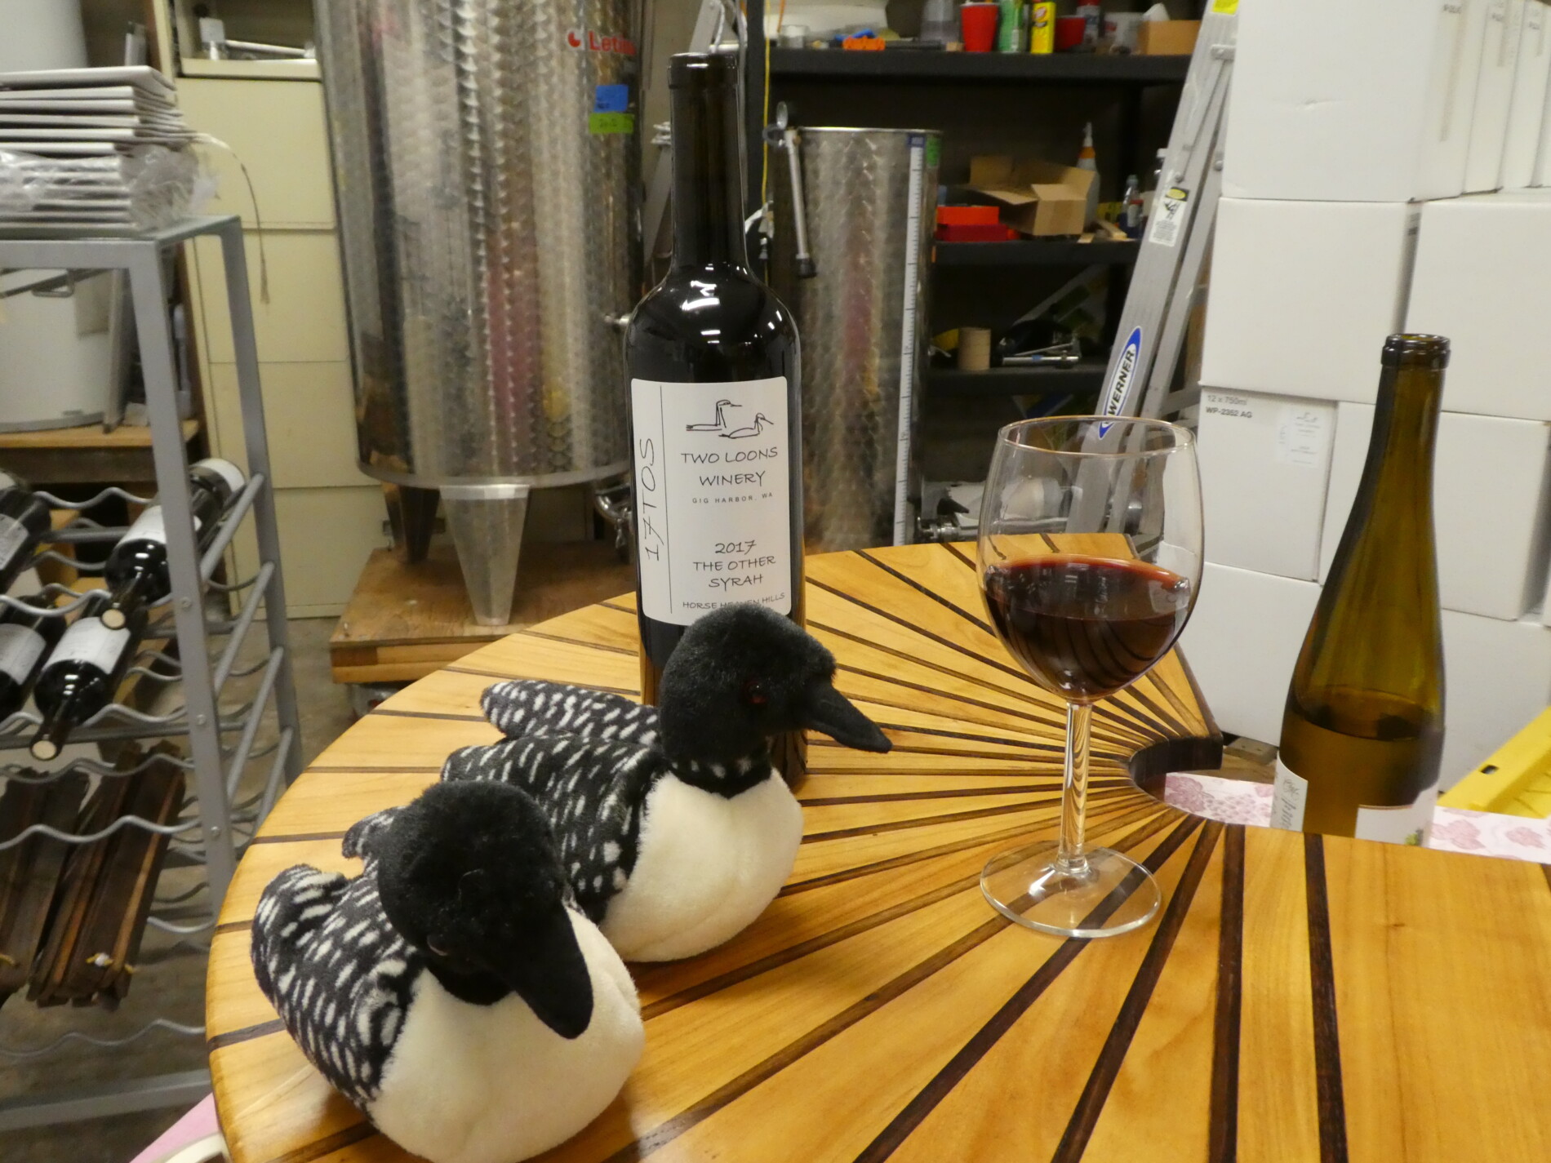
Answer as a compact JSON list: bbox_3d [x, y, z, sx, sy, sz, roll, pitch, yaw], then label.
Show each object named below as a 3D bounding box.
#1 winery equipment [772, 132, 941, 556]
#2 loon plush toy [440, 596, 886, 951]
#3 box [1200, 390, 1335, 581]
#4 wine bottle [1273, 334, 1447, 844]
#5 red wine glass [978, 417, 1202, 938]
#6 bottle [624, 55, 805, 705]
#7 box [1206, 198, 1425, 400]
[{"bbox_3d":[0.169,-0.465,2.888,0.364,1.080,0.364,1,18,0],"label":"winery equipment"},{"bbox_3d":[-0.062,0.065,0.510,0.198,0.137,0.096,13,23,36],"label":"loon plush toy"},{"bbox_3d":[0.996,-0.217,2.434,0.244,0.336,0.310,14,24,39],"label":"box"},{"bbox_3d":[0.307,0.037,0.645,0.078,0.322,0.078,-14,22,-35],"label":"wine bottle"},{"bbox_3d":[0.121,0.037,0.497,0.086,0.193,0.086,-1,18,0],"label":"red wine glass"},{"bbox_3d":[-0.025,-0.048,0.544,0.074,0.331,0.074,1,18,7],"label":"bottle"},{"bbox_3d":[0.993,-0.522,2.285,0.310,0.336,0.244,14,24,39],"label":"box"}]

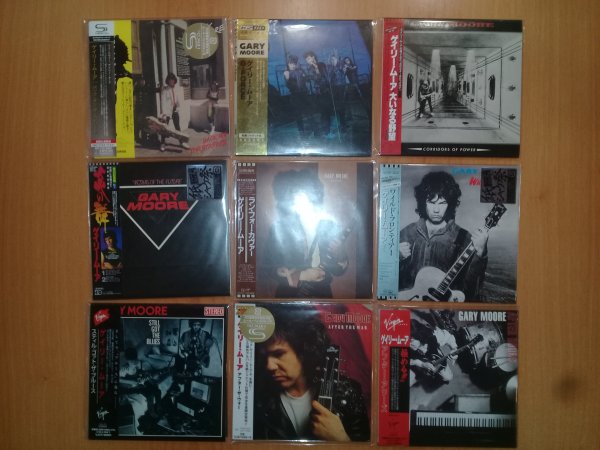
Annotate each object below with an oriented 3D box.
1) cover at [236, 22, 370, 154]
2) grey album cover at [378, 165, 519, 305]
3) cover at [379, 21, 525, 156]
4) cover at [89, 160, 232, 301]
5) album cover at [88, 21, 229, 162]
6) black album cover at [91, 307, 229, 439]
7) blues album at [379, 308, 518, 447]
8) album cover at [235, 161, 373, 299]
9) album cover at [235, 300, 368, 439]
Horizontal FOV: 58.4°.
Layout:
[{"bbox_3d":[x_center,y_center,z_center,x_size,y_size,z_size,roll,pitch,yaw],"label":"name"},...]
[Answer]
[{"bbox_3d":[0.004,-0.136,0.534,0.136,0.006,0.136,1,90,1],"label":"cover"},{"bbox_3d":[0.146,0.008,0.532,0.136,0.006,0.136,1,90,1],"label":"grey album cover"},{"bbox_3d":[0.149,-0.135,0.532,0.136,0.006,0.136,1,90,1],"label":"cover"},{"bbox_3d":[-0.139,0.005,0.536,0.136,0.006,0.136,-1,90,1],"label":"cover"},{"bbox_3d":[-0.140,-0.135,0.536,0.136,0.006,0.136,-1,90,1],"label":"album cover"},{"bbox_3d":[-0.141,0.147,0.536,0.136,0.006,0.136,1,90,1],"label":"black album cover"},{"bbox_3d":[0.146,0.152,0.533,0.136,0.006,0.136,1,90,1],"label":"blues album"},{"bbox_3d":[0.005,0.006,0.534,0.136,0.006,0.136,0,90,1],"label":"album cover"},{"bbox_3d":[0.003,0.146,0.534,0.136,0.006,0.136,1,90,1],"label":"album cover"}]

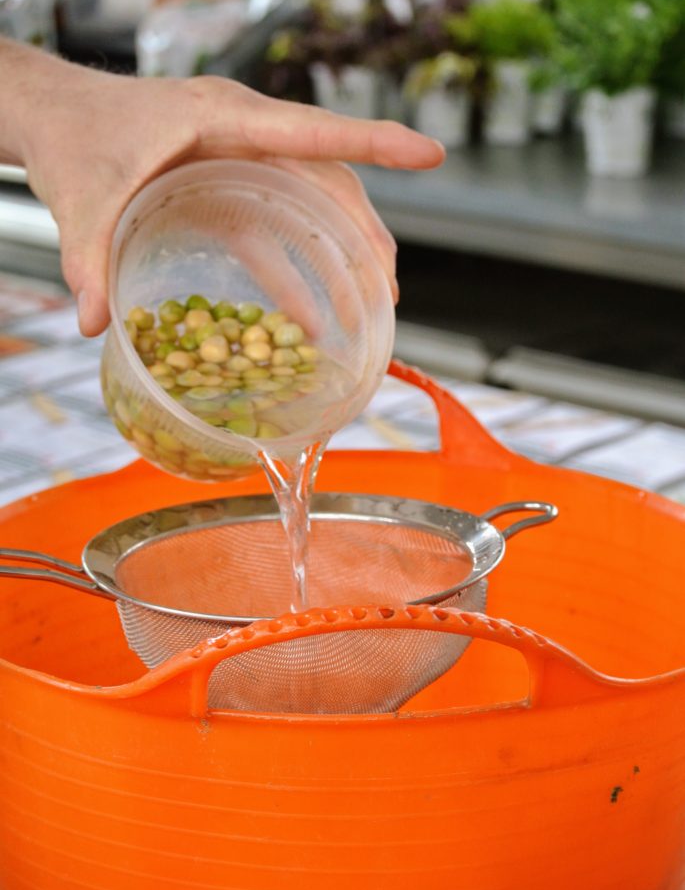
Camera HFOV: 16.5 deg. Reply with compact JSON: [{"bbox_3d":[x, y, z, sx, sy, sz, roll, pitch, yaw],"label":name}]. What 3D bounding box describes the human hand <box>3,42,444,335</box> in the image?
[{"bbox_3d":[-0.052,-0.112,1.030,0.190,0.125,0.100,0,12,0],"label":"human hand"}]

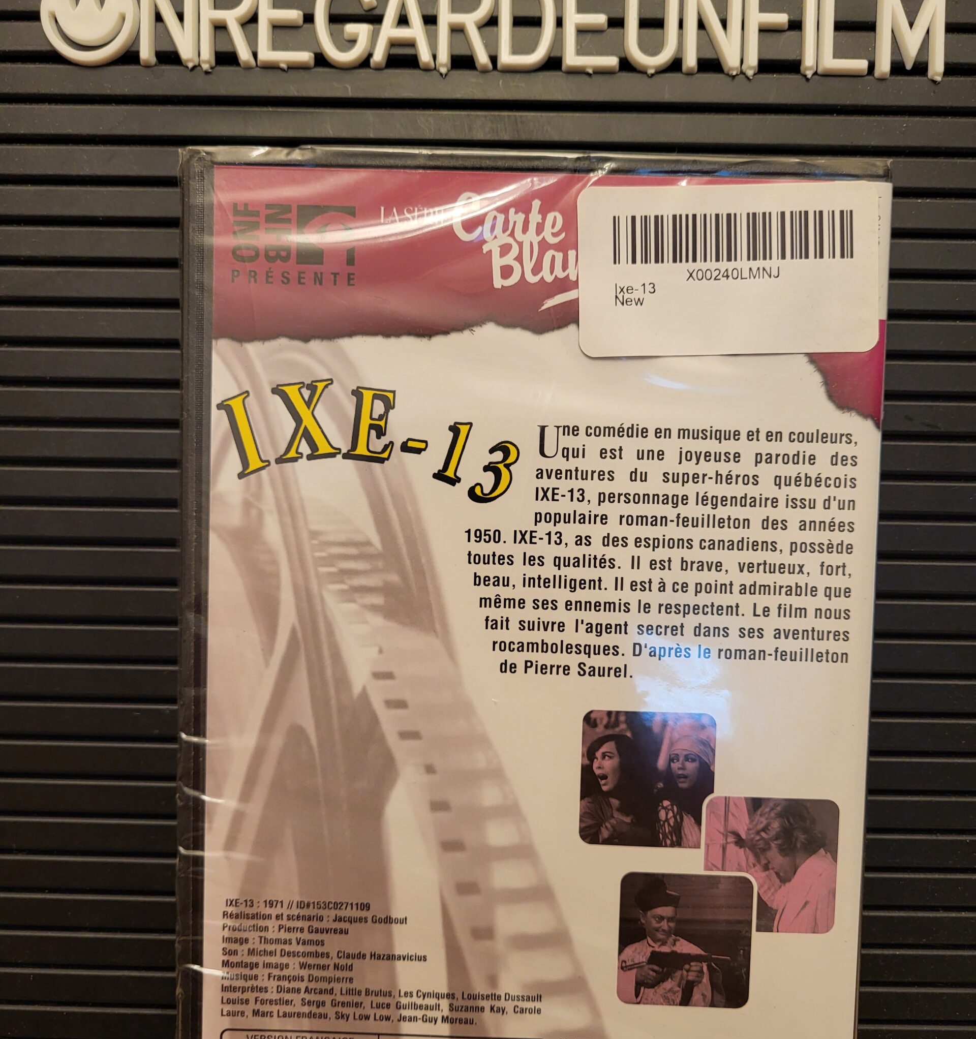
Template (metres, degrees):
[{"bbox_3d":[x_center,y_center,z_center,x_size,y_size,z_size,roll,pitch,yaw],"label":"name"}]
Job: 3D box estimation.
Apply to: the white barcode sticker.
[{"bbox_3d":[0.046,-0.048,0.187,0.058,0.032,0.001,-1,2,0],"label":"white barcode sticker"}]

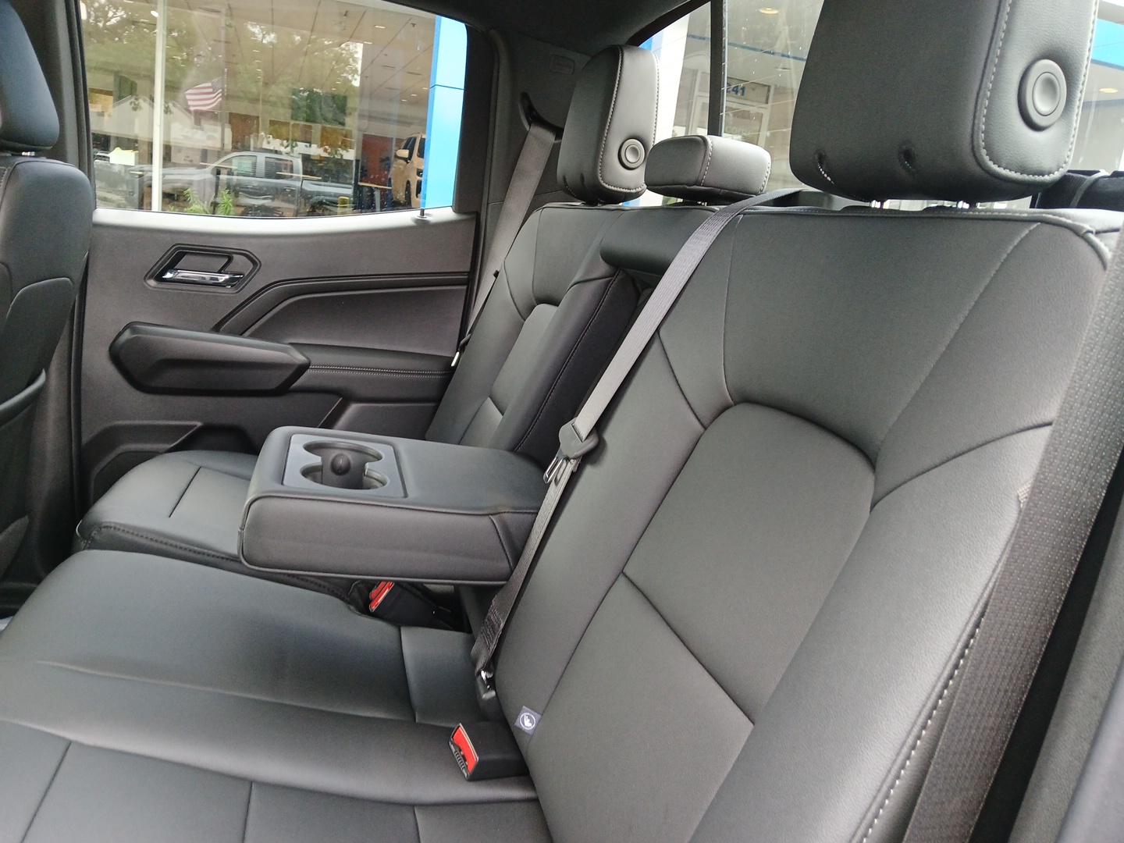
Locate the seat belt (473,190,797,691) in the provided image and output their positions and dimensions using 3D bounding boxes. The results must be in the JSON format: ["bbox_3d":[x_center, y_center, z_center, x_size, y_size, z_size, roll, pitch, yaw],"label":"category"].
[{"bbox_3d":[0.052,0.025,0.818,0.100,0.572,0.090,22,10,-20],"label":"seat belt"}]

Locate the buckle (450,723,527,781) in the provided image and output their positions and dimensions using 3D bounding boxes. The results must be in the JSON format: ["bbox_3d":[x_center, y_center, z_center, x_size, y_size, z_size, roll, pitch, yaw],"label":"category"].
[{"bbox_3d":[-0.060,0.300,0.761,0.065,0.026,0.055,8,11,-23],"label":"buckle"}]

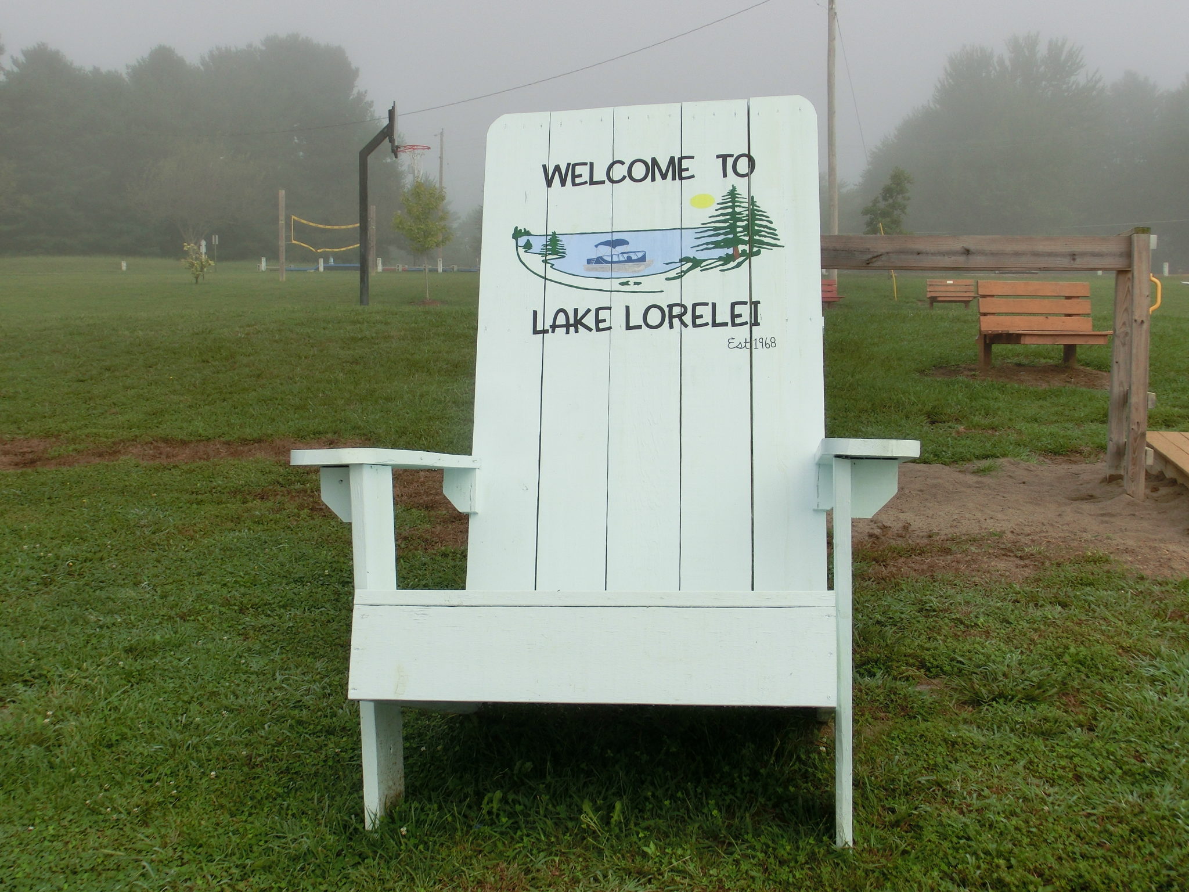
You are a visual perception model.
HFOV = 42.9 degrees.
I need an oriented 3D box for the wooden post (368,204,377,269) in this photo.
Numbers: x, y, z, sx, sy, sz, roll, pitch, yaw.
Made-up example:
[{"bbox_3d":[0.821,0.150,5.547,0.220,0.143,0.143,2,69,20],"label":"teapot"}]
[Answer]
[{"bbox_3d":[-9.675,-9.066,66.000,0.220,3.002,0.220,0,5,0],"label":"wooden post"}]

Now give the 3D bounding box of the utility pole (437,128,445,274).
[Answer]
[{"bbox_3d":[-10.681,-17.102,105.000,0.280,9.874,0.280,0,5,0],"label":"utility pole"}]

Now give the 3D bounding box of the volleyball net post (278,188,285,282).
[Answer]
[{"bbox_3d":[-11.158,-7.501,54.000,0.210,3.286,0.210,0,5,0],"label":"volleyball net post"}]

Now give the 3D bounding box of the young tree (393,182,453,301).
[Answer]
[{"bbox_3d":[-3.856,-4.644,34.000,1.360,2.685,1.360,0,5,0],"label":"young tree"}]

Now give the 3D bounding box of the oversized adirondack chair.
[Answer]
[{"bbox_3d":[0.105,-0.075,4.528,1.550,2.096,1.867,0,5,9],"label":"oversized adirondack chair"}]

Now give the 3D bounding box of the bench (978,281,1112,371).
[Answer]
[{"bbox_3d":[4.234,-1.139,14.170,1.230,0.850,0.620,-2,5,-18],"label":"bench"}]

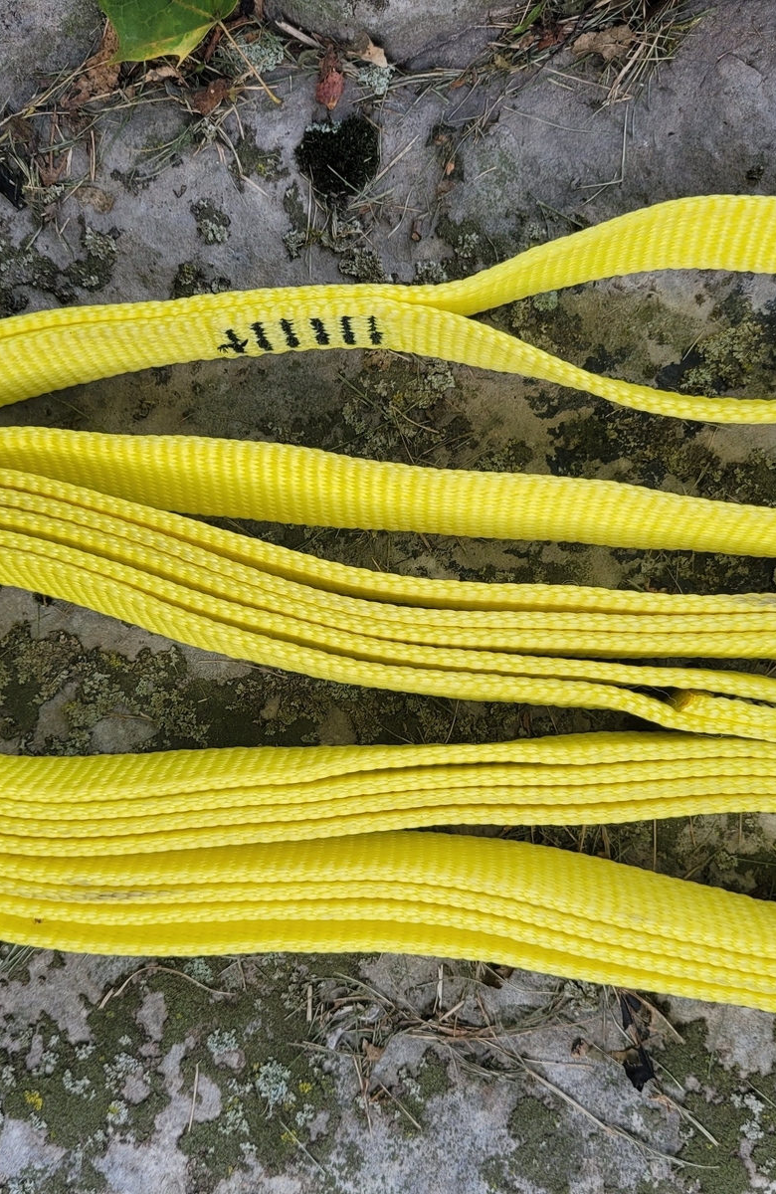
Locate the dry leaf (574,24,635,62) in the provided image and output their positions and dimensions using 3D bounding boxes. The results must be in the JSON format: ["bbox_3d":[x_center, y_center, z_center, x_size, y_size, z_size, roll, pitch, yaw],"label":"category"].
[{"bbox_3d":[0.050,-0.128,0.278,0.015,0.005,0.008,-14,87,-1],"label":"dry leaf"}]

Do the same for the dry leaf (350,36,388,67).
[{"bbox_3d":[-0.004,-0.126,0.277,0.010,0.006,0.006,31,87,2],"label":"dry leaf"}]

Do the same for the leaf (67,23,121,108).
[{"bbox_3d":[-0.067,-0.123,0.276,0.010,0.007,0.022,25,87,1],"label":"leaf"}]

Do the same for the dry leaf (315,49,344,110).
[{"bbox_3d":[-0.014,-0.120,0.277,0.006,0.005,0.014,8,87,0],"label":"dry leaf"}]

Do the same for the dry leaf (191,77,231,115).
[{"bbox_3d":[-0.041,-0.116,0.277,0.011,0.005,0.007,-45,88,-2],"label":"dry leaf"}]

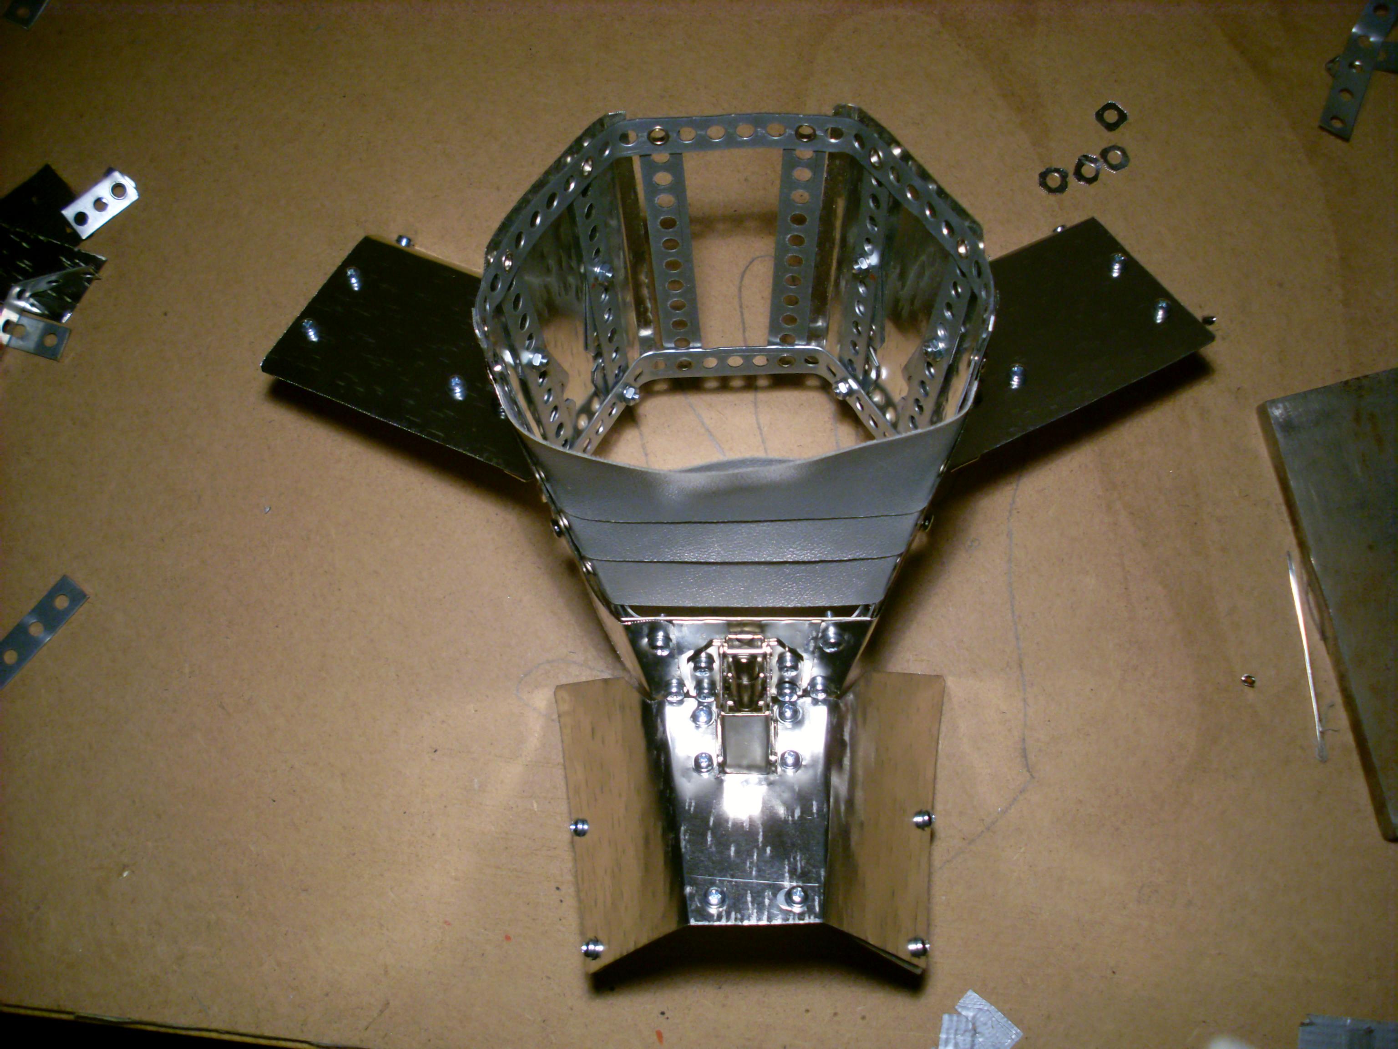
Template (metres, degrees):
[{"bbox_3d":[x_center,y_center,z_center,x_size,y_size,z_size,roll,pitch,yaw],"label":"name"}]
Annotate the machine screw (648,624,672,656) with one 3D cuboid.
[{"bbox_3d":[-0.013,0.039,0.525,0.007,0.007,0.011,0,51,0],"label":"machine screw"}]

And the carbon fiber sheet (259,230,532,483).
[{"bbox_3d":[-0.091,-0.062,0.558,0.113,0.003,0.078,21,54,16],"label":"carbon fiber sheet"}]

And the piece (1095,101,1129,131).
[{"bbox_3d":[0.182,-0.180,0.678,0.011,0.002,0.011,-45,84,-6],"label":"piece"}]

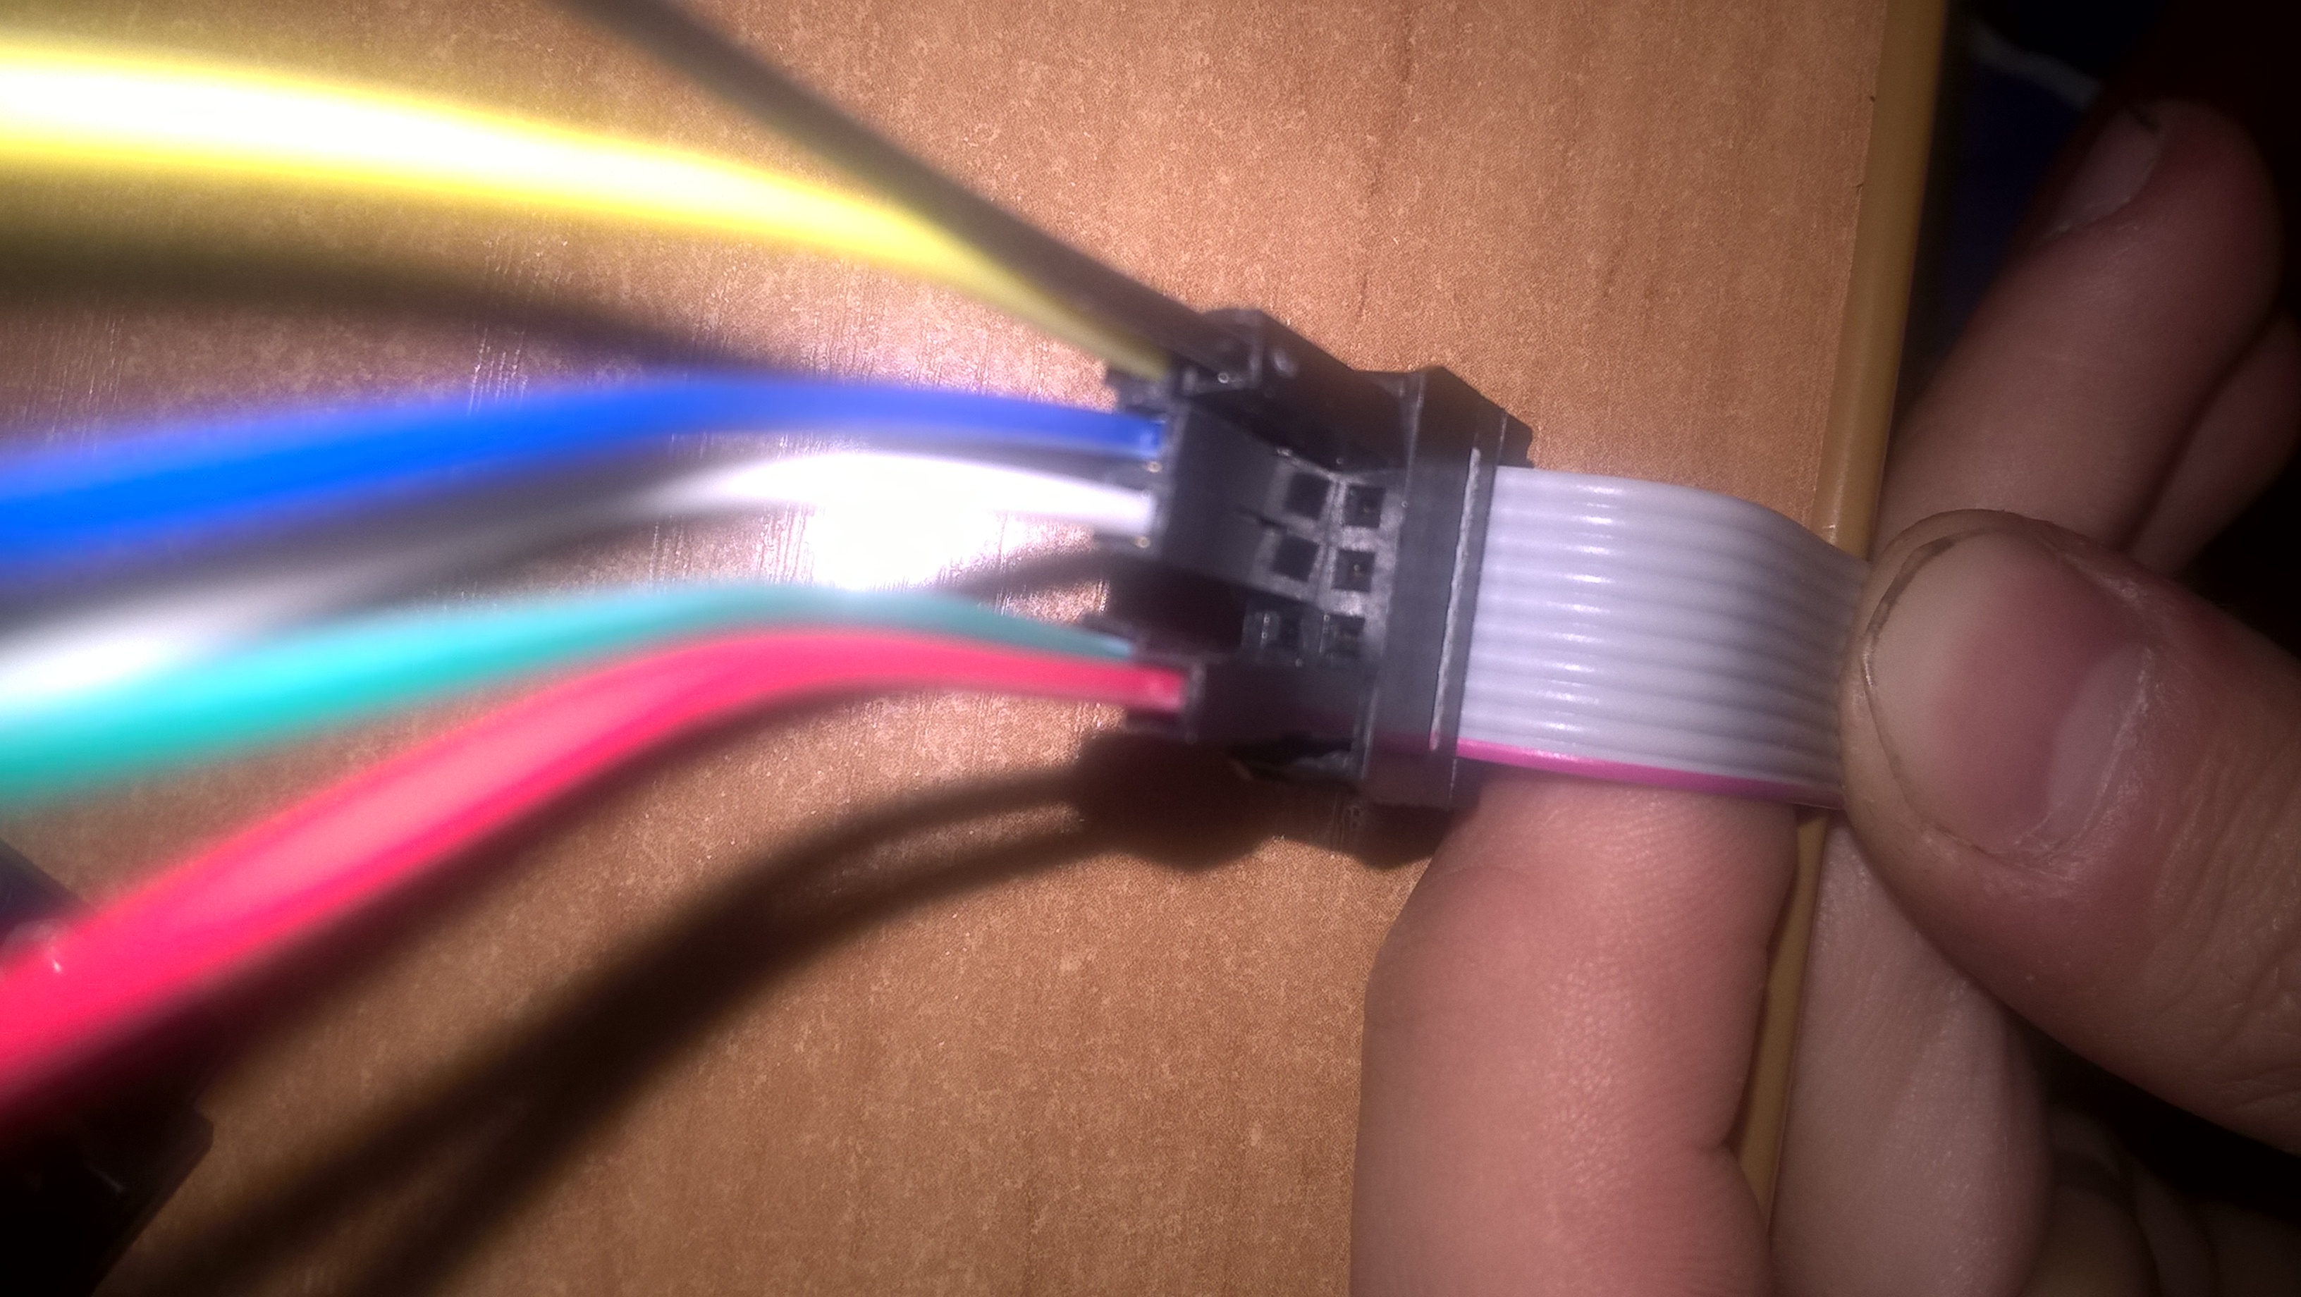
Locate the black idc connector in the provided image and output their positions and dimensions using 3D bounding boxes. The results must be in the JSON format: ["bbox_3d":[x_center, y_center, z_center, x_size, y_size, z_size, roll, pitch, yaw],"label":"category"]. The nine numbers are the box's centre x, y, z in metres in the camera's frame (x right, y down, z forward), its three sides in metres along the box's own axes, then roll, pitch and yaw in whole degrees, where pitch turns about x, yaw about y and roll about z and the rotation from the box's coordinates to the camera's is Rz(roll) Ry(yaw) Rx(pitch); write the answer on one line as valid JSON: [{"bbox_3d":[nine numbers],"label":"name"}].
[{"bbox_3d":[0.006,-0.003,0.071,0.007,0.023,0.017,7,88,34],"label":"black idc connector"}]

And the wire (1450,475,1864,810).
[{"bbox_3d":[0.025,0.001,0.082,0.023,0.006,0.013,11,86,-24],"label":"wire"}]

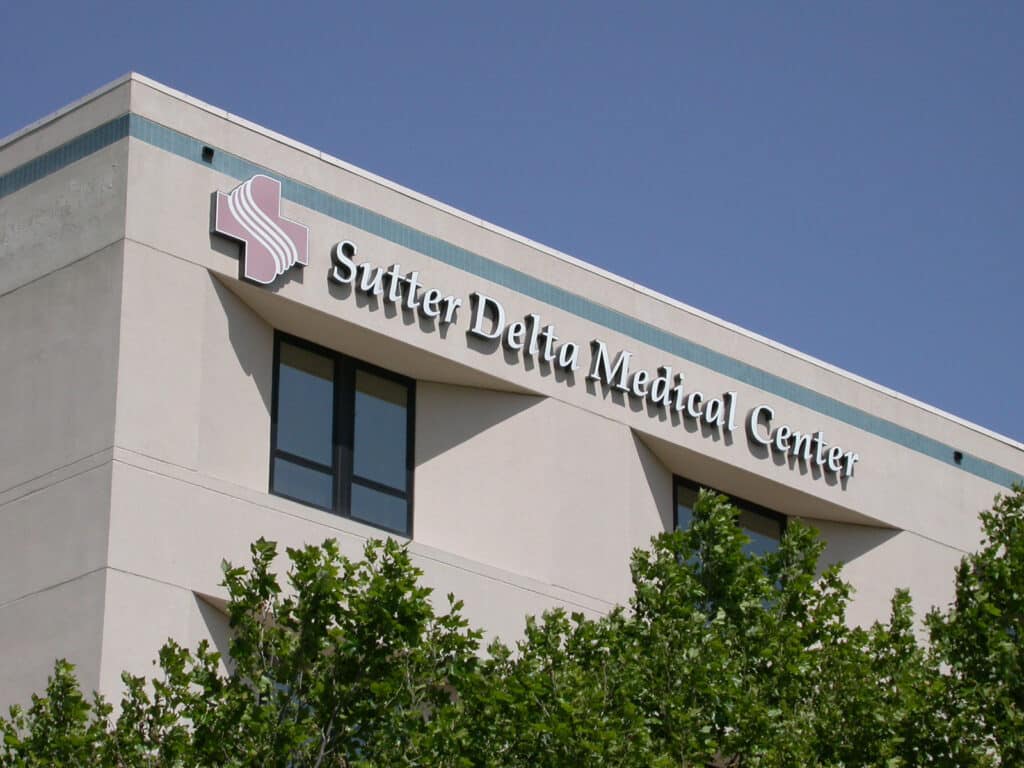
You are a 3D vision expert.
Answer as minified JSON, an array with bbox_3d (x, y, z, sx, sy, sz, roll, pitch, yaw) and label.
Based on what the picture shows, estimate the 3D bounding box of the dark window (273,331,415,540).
[{"bbox_3d":[-2.092,0.656,39.399,2.366,2.156,0.130,20,-30,-41],"label":"dark window"}]

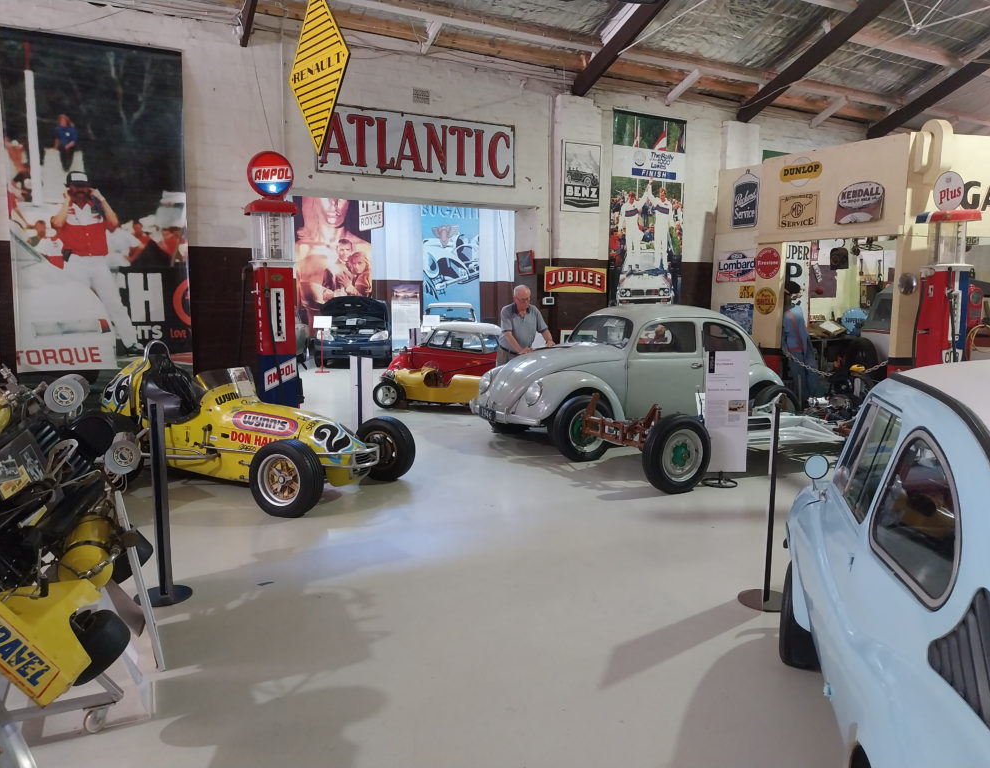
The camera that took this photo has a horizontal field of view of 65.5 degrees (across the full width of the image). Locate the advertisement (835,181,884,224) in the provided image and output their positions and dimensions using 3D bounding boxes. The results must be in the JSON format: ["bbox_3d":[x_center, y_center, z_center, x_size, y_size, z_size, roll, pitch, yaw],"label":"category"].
[{"bbox_3d":[4.388,-2.197,9.263,0.030,0.520,0.626,-3,8,-29],"label":"advertisement"}]

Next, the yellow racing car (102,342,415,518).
[{"bbox_3d":[-2.250,0.246,6.511,3.050,1.160,1.480,4,8,25],"label":"yellow racing car"}]

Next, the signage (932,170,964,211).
[{"bbox_3d":[4.776,-2.038,8.100,0.420,0.420,0.080,-2,7,-17],"label":"signage"}]

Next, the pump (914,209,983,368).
[{"bbox_3d":[4.808,-0.611,8.345,0.400,2.514,0.660,0,7,-2],"label":"pump"}]

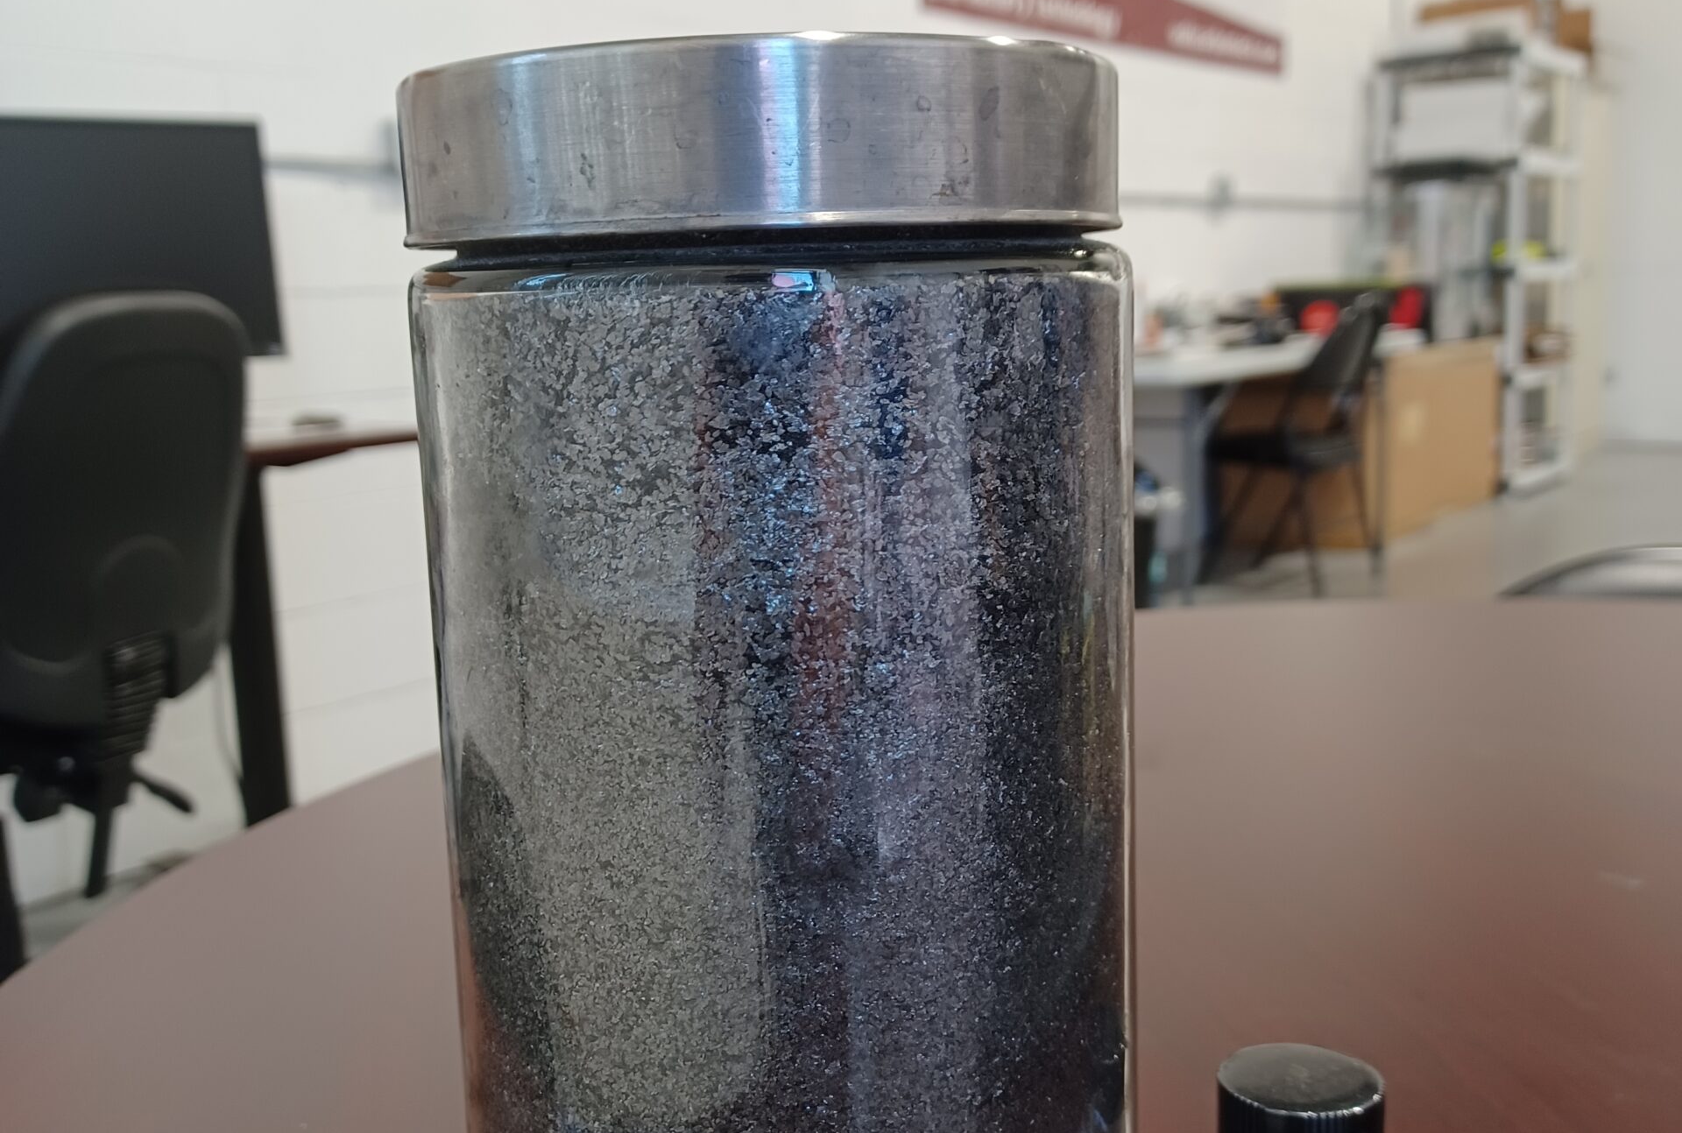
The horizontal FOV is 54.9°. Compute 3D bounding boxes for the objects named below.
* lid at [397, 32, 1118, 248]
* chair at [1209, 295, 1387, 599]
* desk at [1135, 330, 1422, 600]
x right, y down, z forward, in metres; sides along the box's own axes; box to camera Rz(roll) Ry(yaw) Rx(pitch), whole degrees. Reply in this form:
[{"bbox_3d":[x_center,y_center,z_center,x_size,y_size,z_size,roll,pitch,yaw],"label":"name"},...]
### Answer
[{"bbox_3d":[-0.012,-0.065,0.261,0.113,0.024,0.113,-2,10,0],"label":"lid"},{"bbox_3d":[1.434,-0.383,5.110,0.480,0.880,0.450,6,12,39],"label":"chair"},{"bbox_3d":[1.442,-0.368,5.530,0.650,0.710,1.650,6,12,39],"label":"desk"}]

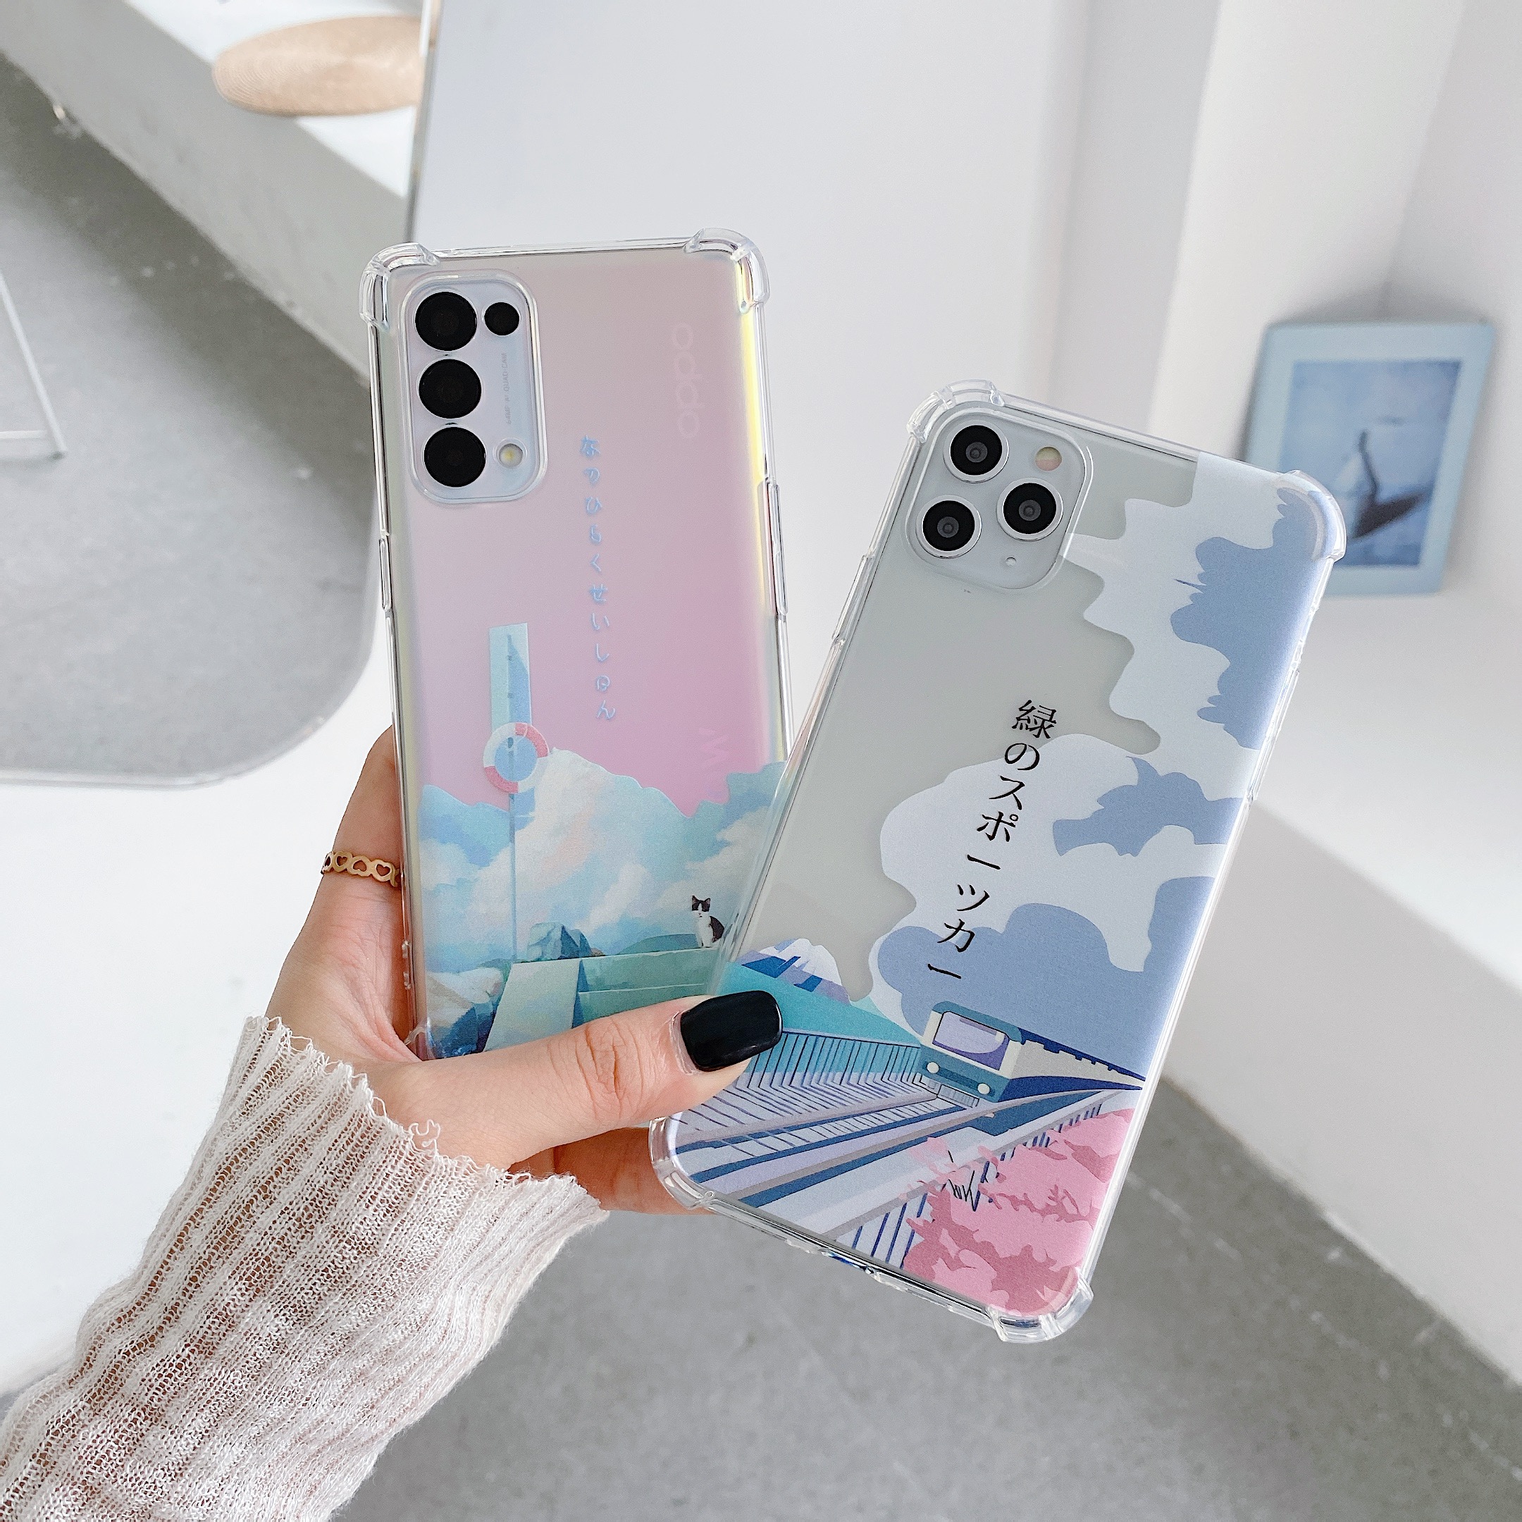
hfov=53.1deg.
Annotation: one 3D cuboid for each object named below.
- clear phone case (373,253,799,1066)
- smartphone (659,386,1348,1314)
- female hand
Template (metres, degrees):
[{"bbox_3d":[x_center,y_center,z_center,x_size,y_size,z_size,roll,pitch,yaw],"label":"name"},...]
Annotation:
[{"bbox_3d":[-0.033,-0.018,0.292,0.078,0.165,0.011,-4,-2,-1],"label":"clear phone case"},{"bbox_3d":[0.043,0.013,0.277,0.083,0.011,0.164,19,83,9],"label":"smartphone"},{"bbox_3d":[-0.040,0.039,0.288,0.070,0.100,0.105,-10,45,56],"label":"female hand"}]

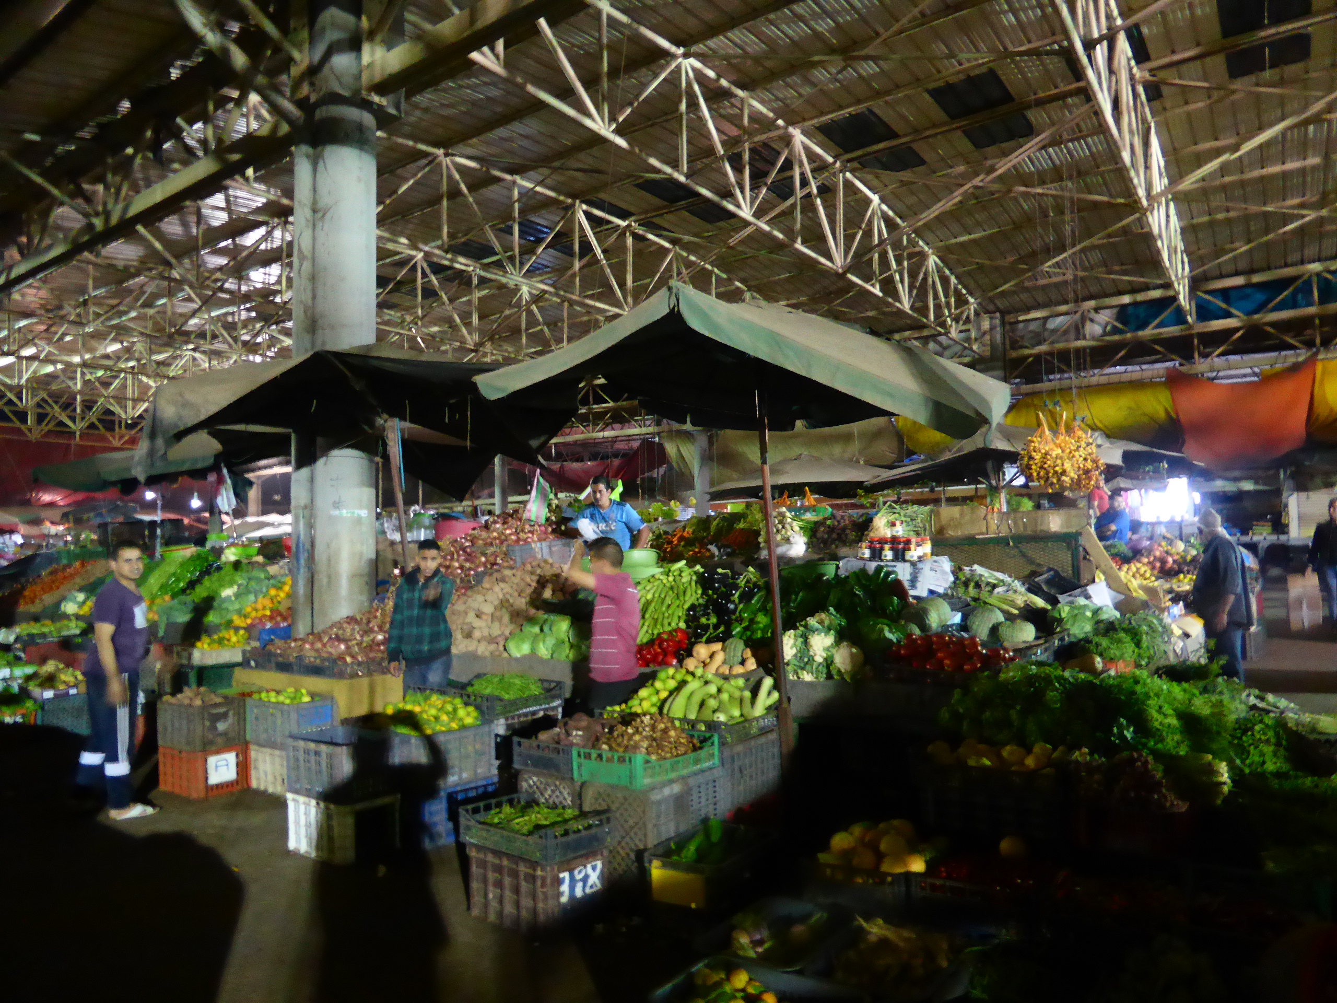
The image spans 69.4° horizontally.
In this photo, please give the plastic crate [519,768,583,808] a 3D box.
[{"bbox_3d":[-0.449,1.555,4.626,0.384,0.550,0.340,-3,-3,37],"label":"plastic crate"}]

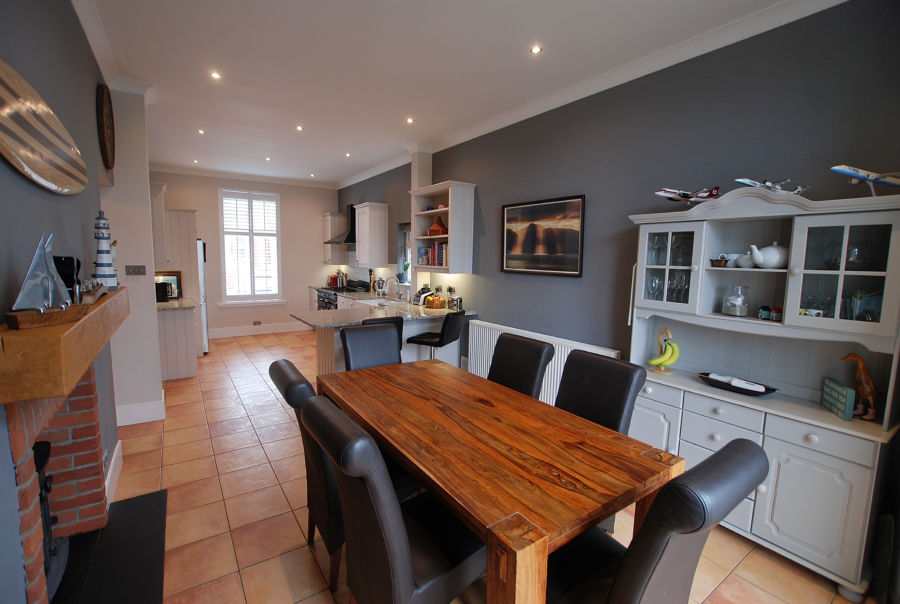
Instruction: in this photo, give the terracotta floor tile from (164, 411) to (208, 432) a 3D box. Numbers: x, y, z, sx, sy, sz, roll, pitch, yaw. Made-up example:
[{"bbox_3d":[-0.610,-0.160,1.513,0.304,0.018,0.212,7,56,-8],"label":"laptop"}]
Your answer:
[{"bbox_3d":[-2.533,1.151,3.602,0.335,0.010,0.335,-2,7,-36],"label":"terracotta floor tile"}]

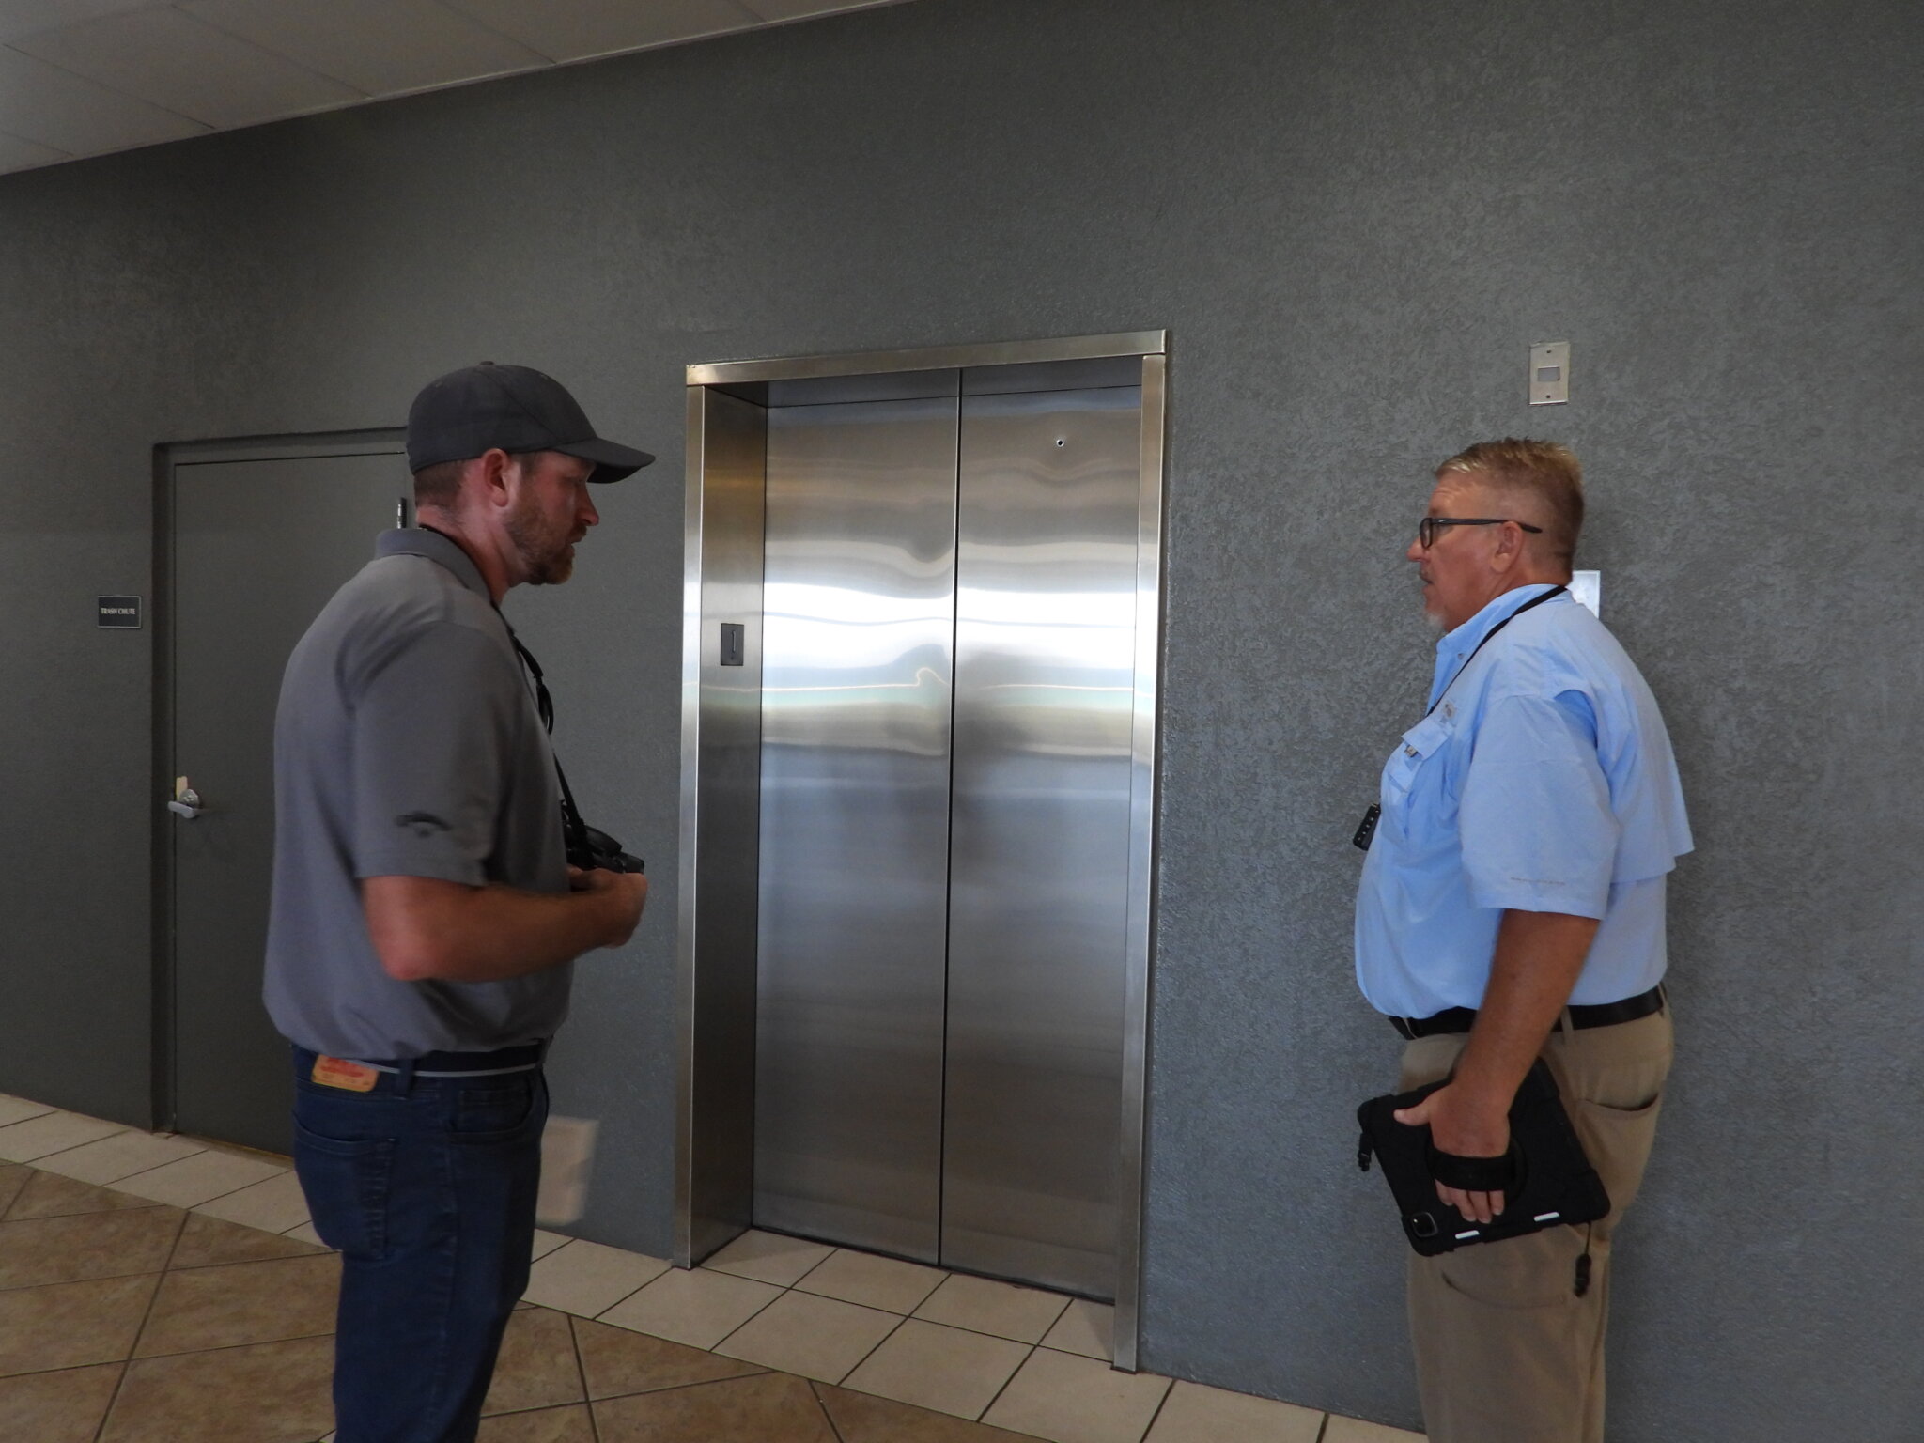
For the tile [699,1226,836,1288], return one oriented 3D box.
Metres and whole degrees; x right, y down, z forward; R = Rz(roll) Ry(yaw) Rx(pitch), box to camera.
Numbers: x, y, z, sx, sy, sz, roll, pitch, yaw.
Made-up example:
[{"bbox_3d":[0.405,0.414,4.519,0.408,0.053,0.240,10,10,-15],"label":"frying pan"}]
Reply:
[{"bbox_3d":[-0.484,1.352,3.361,0.262,0.010,0.244,2,3,23],"label":"tile"}]

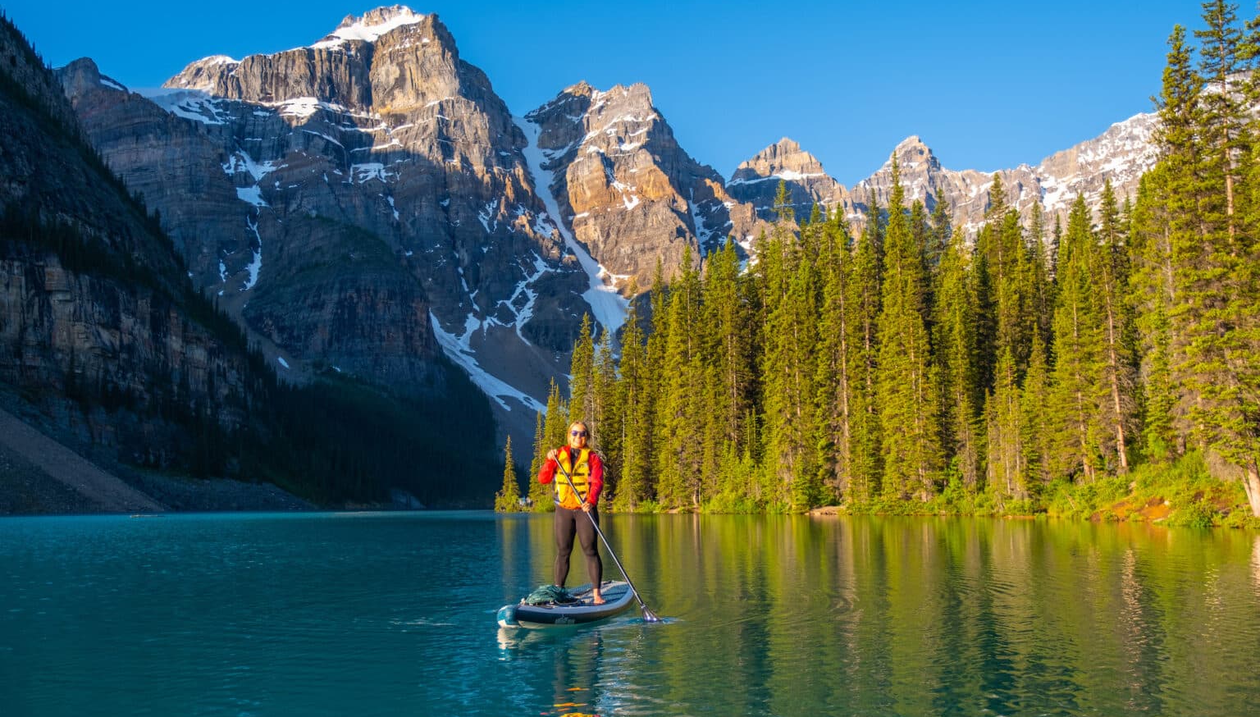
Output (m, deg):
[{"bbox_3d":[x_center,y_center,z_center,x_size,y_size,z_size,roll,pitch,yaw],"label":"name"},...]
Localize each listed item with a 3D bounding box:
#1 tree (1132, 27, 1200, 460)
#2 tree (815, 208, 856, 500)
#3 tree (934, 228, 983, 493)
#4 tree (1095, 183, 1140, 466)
[{"bbox_3d":[25.640,-5.690,53.378,3.096,21.253,3.096,-4,-8,26],"label":"tree"},{"bbox_3d":[14.856,-0.330,81.000,2.800,20.832,2.800,-2,-8,10],"label":"tree"},{"bbox_3d":[25.613,0.218,87.376,3.610,21.220,3.610,-2,-8,16],"label":"tree"},{"bbox_3d":[22.172,-1.464,51.000,2.000,13.315,2.000,-4,-8,23],"label":"tree"}]

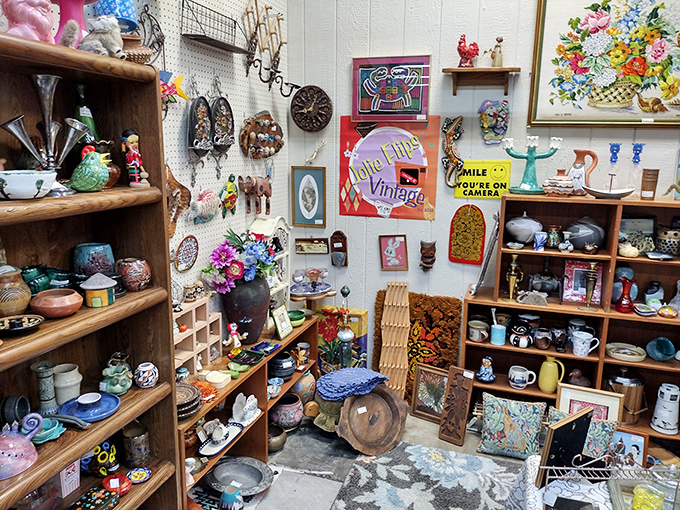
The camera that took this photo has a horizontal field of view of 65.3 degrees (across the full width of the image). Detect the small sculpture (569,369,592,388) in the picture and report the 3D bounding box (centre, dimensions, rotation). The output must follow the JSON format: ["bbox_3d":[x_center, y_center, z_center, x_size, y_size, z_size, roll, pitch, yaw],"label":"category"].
[{"bbox_3d":[1.267,0.655,2.793,0.120,0.112,0.075,1,12,0],"label":"small sculpture"}]

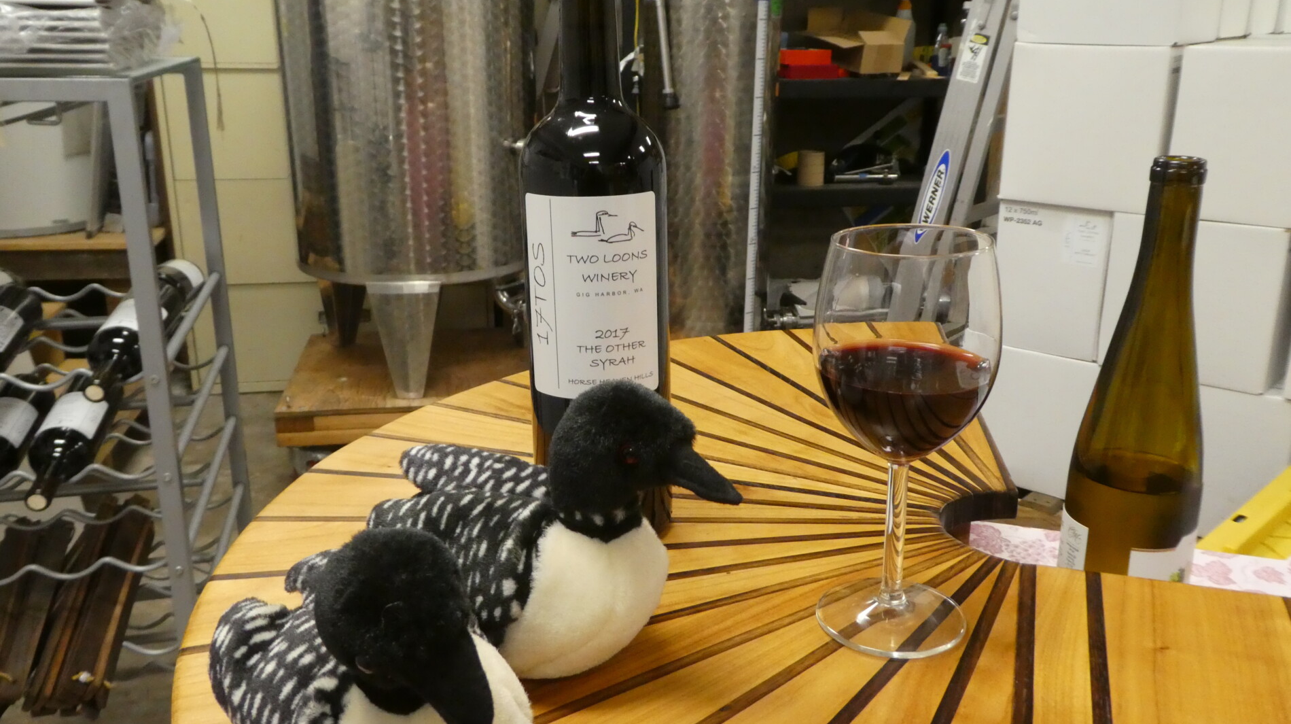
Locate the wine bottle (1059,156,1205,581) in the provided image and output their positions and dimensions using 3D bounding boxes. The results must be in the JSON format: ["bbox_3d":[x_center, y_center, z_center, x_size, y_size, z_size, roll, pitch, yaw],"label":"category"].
[{"bbox_3d":[0.307,0.037,0.645,0.078,0.322,0.078,-14,22,-35],"label":"wine bottle"}]

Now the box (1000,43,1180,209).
[{"bbox_3d":[0.993,-0.522,2.285,0.310,0.336,0.244,14,24,39],"label":"box"}]

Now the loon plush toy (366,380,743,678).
[{"bbox_3d":[-0.062,0.065,0.510,0.198,0.137,0.096,13,23,36],"label":"loon plush toy"}]

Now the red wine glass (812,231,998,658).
[{"bbox_3d":[0.121,0.037,0.497,0.086,0.193,0.086,-1,18,0],"label":"red wine glass"}]

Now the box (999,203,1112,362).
[{"bbox_3d":[0.996,-0.217,2.434,0.244,0.336,0.310,14,24,39],"label":"box"}]

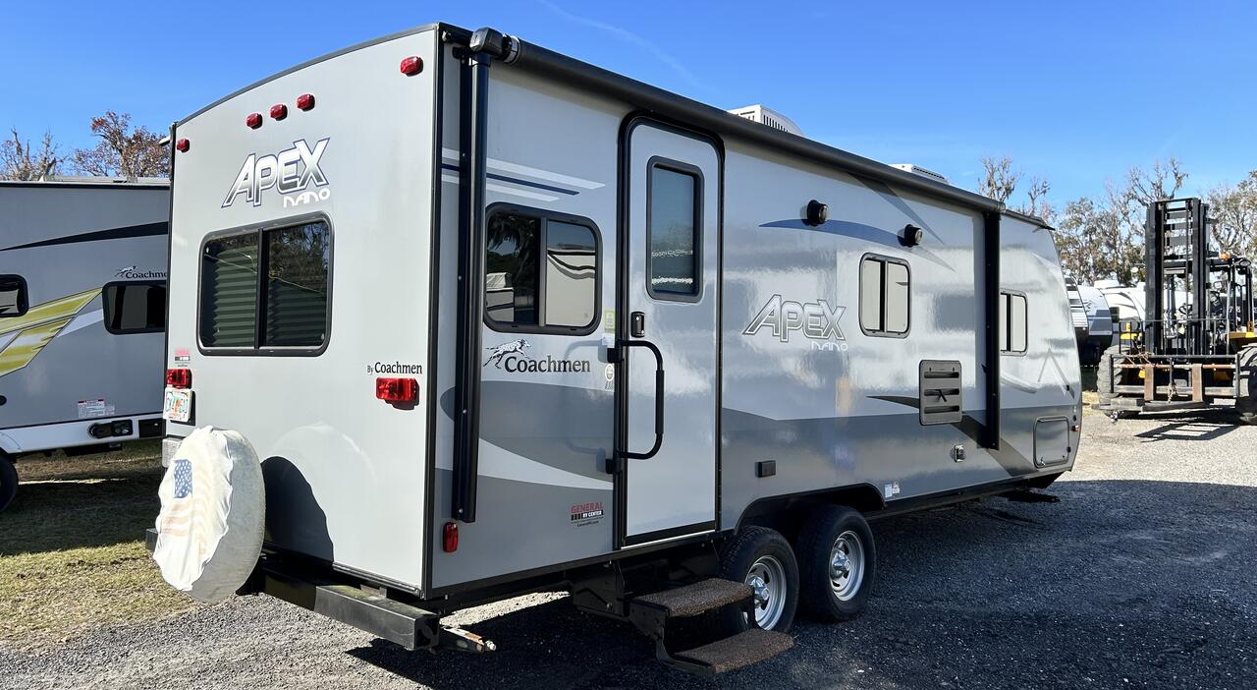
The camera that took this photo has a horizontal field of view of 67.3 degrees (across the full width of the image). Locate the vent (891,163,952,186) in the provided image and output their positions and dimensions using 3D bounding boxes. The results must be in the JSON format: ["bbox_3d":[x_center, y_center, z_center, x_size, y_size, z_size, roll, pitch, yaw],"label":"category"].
[{"bbox_3d":[2.186,-1.188,7.545,0.500,0.320,0.660,0,-2,43],"label":"vent"}]

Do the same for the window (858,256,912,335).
[{"bbox_3d":[1.530,-0.287,5.627,0.040,0.487,0.639,0,-2,43],"label":"window"}]

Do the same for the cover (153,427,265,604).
[{"bbox_3d":[-1.640,0.662,3.707,0.680,0.680,0.220,0,-7,43],"label":"cover"}]

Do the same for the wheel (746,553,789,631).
[{"bbox_3d":[0.664,1.270,4.856,0.130,0.390,0.390,0,-2,43],"label":"wheel"}]

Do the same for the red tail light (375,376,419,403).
[{"bbox_3d":[-0.830,0.157,3.355,0.215,0.075,0.045,0,-2,43],"label":"red tail light"}]

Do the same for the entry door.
[{"bbox_3d":[0.193,-0.063,4.197,0.050,1.809,0.663,0,-2,43],"label":"entry door"}]

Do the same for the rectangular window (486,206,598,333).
[{"bbox_3d":[-0.319,-0.281,3.647,0.040,0.484,0.619,0,-2,43],"label":"rectangular window"}]

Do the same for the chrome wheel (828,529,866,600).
[{"bbox_3d":[1.221,1.265,5.452,0.130,0.390,0.390,0,-2,43],"label":"chrome wheel"}]

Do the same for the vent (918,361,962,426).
[{"bbox_3d":[2.047,0.311,6.177,0.040,0.421,0.614,0,-2,43],"label":"vent"}]

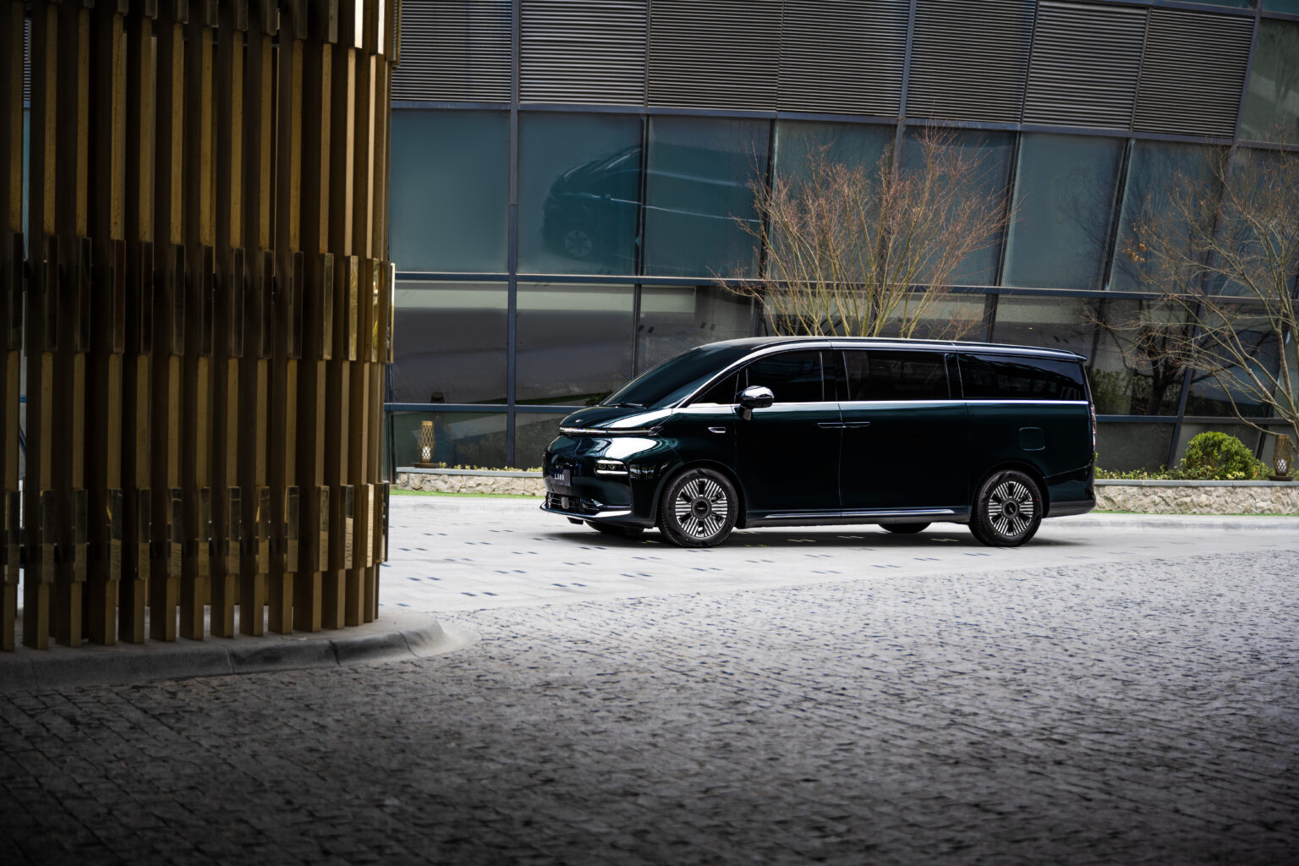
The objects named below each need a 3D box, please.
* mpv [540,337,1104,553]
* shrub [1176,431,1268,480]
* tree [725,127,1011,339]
[{"bbox_3d":[1.588,0.051,18.116,5.300,1.930,2.000,1,0,-25],"label":"mpv"},{"bbox_3d":[7.523,0.321,25.200,1.050,0.720,0.980,1,0,0],"label":"shrub"},{"bbox_3d":[2.941,-1.726,25.600,3.700,4.650,3.200,1,0,0],"label":"tree"}]

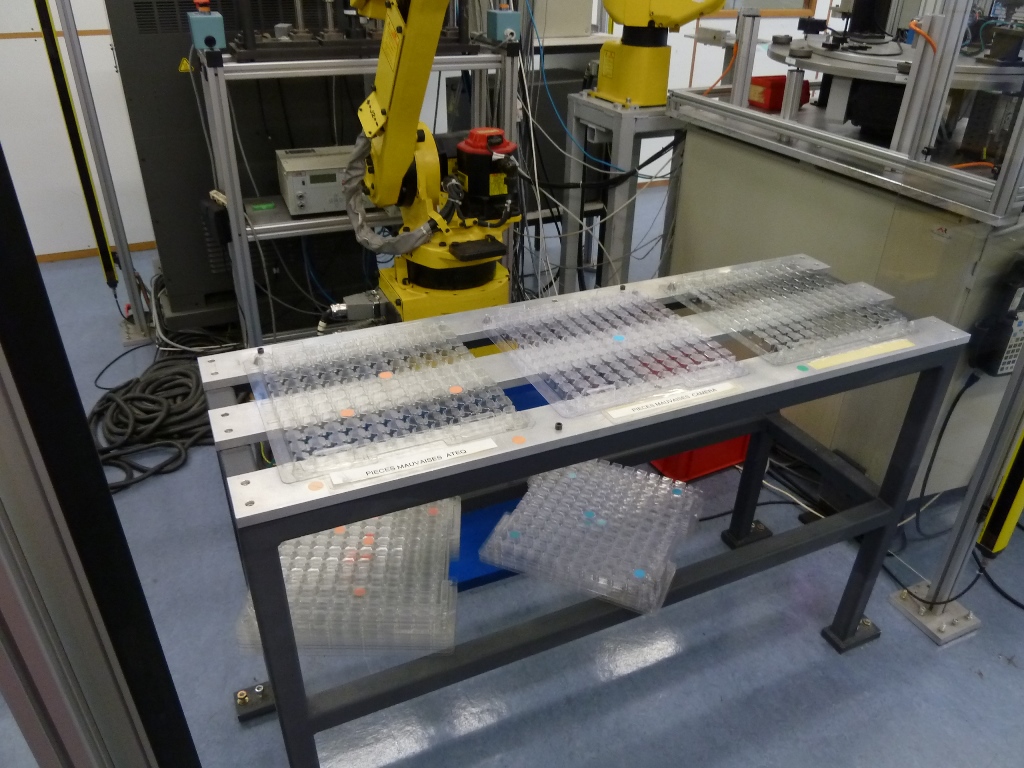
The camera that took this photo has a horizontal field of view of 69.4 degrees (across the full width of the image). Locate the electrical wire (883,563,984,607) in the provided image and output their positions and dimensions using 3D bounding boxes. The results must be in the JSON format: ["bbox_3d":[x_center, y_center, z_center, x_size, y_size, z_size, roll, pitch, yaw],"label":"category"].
[{"bbox_3d":[1.221,0.540,2.161,0.158,0.138,0.218,-12,33,-23],"label":"electrical wire"}]

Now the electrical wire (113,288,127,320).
[{"bbox_3d":[-1.846,-0.372,3.485,0.031,0.215,0.100,-12,33,-23],"label":"electrical wire"}]

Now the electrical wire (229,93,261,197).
[{"bbox_3d":[-0.970,-0.863,2.680,0.063,0.392,0.038,-12,33,-23],"label":"electrical wire"}]

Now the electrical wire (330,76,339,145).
[{"bbox_3d":[-0.663,-1.025,2.785,0.020,0.255,0.015,-12,33,-23],"label":"electrical wire"}]

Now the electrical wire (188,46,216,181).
[{"bbox_3d":[-0.957,-0.820,2.286,0.030,0.422,0.058,-12,33,-23],"label":"electrical wire"}]

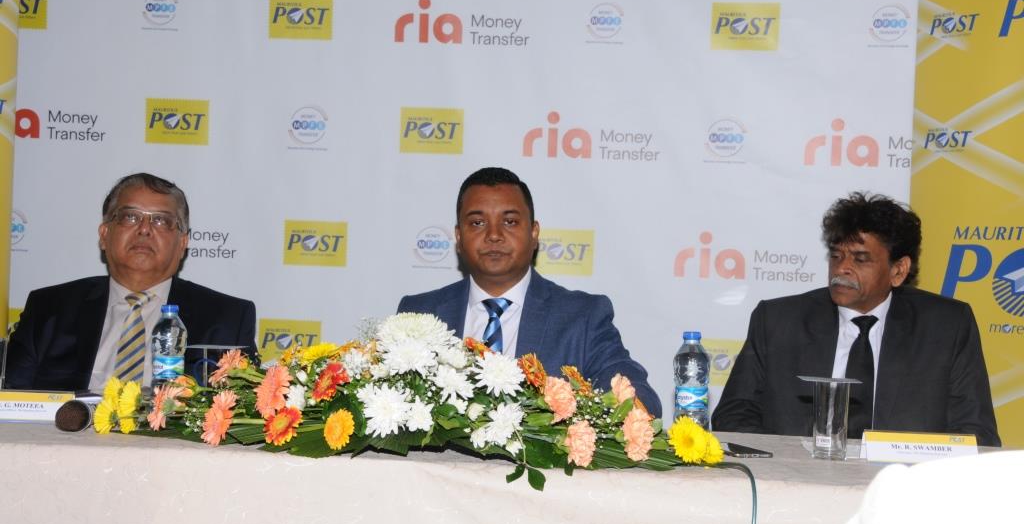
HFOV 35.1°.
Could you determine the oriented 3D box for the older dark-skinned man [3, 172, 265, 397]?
[{"bbox_3d":[-0.820,0.437,3.390,0.560,1.240,0.720,2,0,0],"label":"older dark-skinned man"}]

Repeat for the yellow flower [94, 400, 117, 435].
[{"bbox_3d":[-0.700,0.266,2.790,0.035,0.057,0.057,2,0,-6],"label":"yellow flower"}]

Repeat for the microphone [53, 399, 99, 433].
[{"bbox_3d":[-0.730,0.266,2.830,0.054,0.054,0.180,2,0,23],"label":"microphone"}]

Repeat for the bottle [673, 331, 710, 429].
[{"bbox_3d":[0.321,0.227,2.890,0.065,0.210,0.065,2,0,5],"label":"bottle"}]

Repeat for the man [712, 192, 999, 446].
[{"bbox_3d":[0.720,0.484,3.290,0.590,1.250,0.720,2,0,7],"label":"man"}]

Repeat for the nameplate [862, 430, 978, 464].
[{"bbox_3d":[0.717,0.321,2.830,0.200,0.053,0.060,2,0,2],"label":"nameplate"}]

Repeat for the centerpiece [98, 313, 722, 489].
[{"bbox_3d":[-0.170,0.216,2.700,1.030,0.250,0.360,2,0,5],"label":"centerpiece"}]

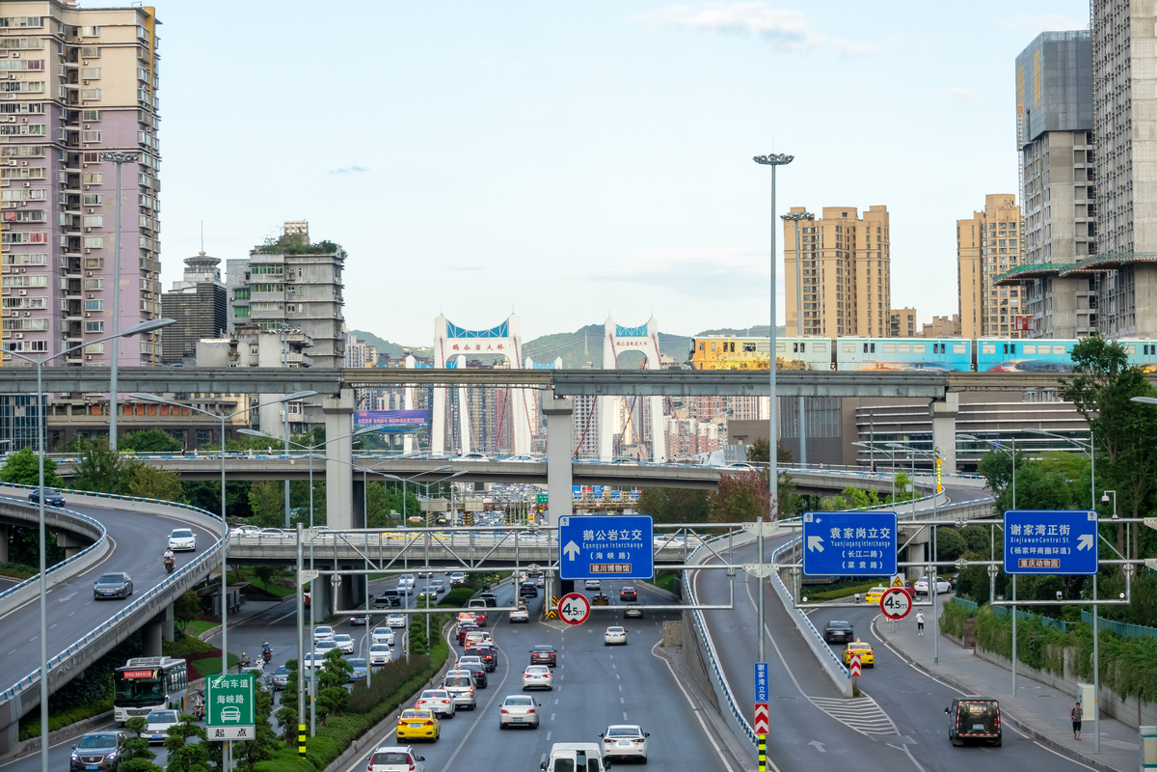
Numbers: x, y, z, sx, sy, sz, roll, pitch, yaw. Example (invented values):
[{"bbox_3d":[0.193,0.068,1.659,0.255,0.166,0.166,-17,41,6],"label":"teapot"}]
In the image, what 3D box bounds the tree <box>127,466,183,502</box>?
[{"bbox_3d":[-38.549,10.706,279.000,5.100,7.000,4.800,-1,-1,0],"label":"tree"}]

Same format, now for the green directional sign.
[{"bbox_3d":[-10.816,9.976,95.000,1.500,2.140,0.080,-1,-1,0],"label":"green directional sign"}]

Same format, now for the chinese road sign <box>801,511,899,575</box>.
[{"bbox_3d":[10.064,5.863,113.000,3.500,2.400,0.120,-1,-1,0],"label":"chinese road sign"}]

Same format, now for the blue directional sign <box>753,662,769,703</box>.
[{"bbox_3d":[6.766,10.945,112.700,0.530,1.480,0.060,-1,-1,0],"label":"blue directional sign"}]

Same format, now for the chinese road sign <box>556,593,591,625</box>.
[{"bbox_3d":[-0.145,8.371,114.500,1.200,1.200,0.060,-1,-1,0],"label":"chinese road sign"}]

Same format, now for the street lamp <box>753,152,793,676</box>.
[{"bbox_3d":[18.207,-0.942,284.000,3.900,41.500,3.900,-1,-1,0],"label":"street lamp"}]

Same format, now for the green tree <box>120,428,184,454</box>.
[{"bbox_3d":[-50.589,7.260,362.000,7.500,5.000,6.500,-1,-1,0],"label":"green tree"}]

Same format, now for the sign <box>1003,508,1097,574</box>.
[{"bbox_3d":[17.494,5.792,113.000,3.500,2.400,0.120,-1,-1,0],"label":"sign"}]

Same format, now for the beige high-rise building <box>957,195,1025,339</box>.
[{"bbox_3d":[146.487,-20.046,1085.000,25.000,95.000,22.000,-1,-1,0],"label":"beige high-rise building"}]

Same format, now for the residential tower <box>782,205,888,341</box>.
[{"bbox_3d":[91.580,-25.411,1080.000,37.500,72.000,27.000,-1,-1,0],"label":"residential tower"}]

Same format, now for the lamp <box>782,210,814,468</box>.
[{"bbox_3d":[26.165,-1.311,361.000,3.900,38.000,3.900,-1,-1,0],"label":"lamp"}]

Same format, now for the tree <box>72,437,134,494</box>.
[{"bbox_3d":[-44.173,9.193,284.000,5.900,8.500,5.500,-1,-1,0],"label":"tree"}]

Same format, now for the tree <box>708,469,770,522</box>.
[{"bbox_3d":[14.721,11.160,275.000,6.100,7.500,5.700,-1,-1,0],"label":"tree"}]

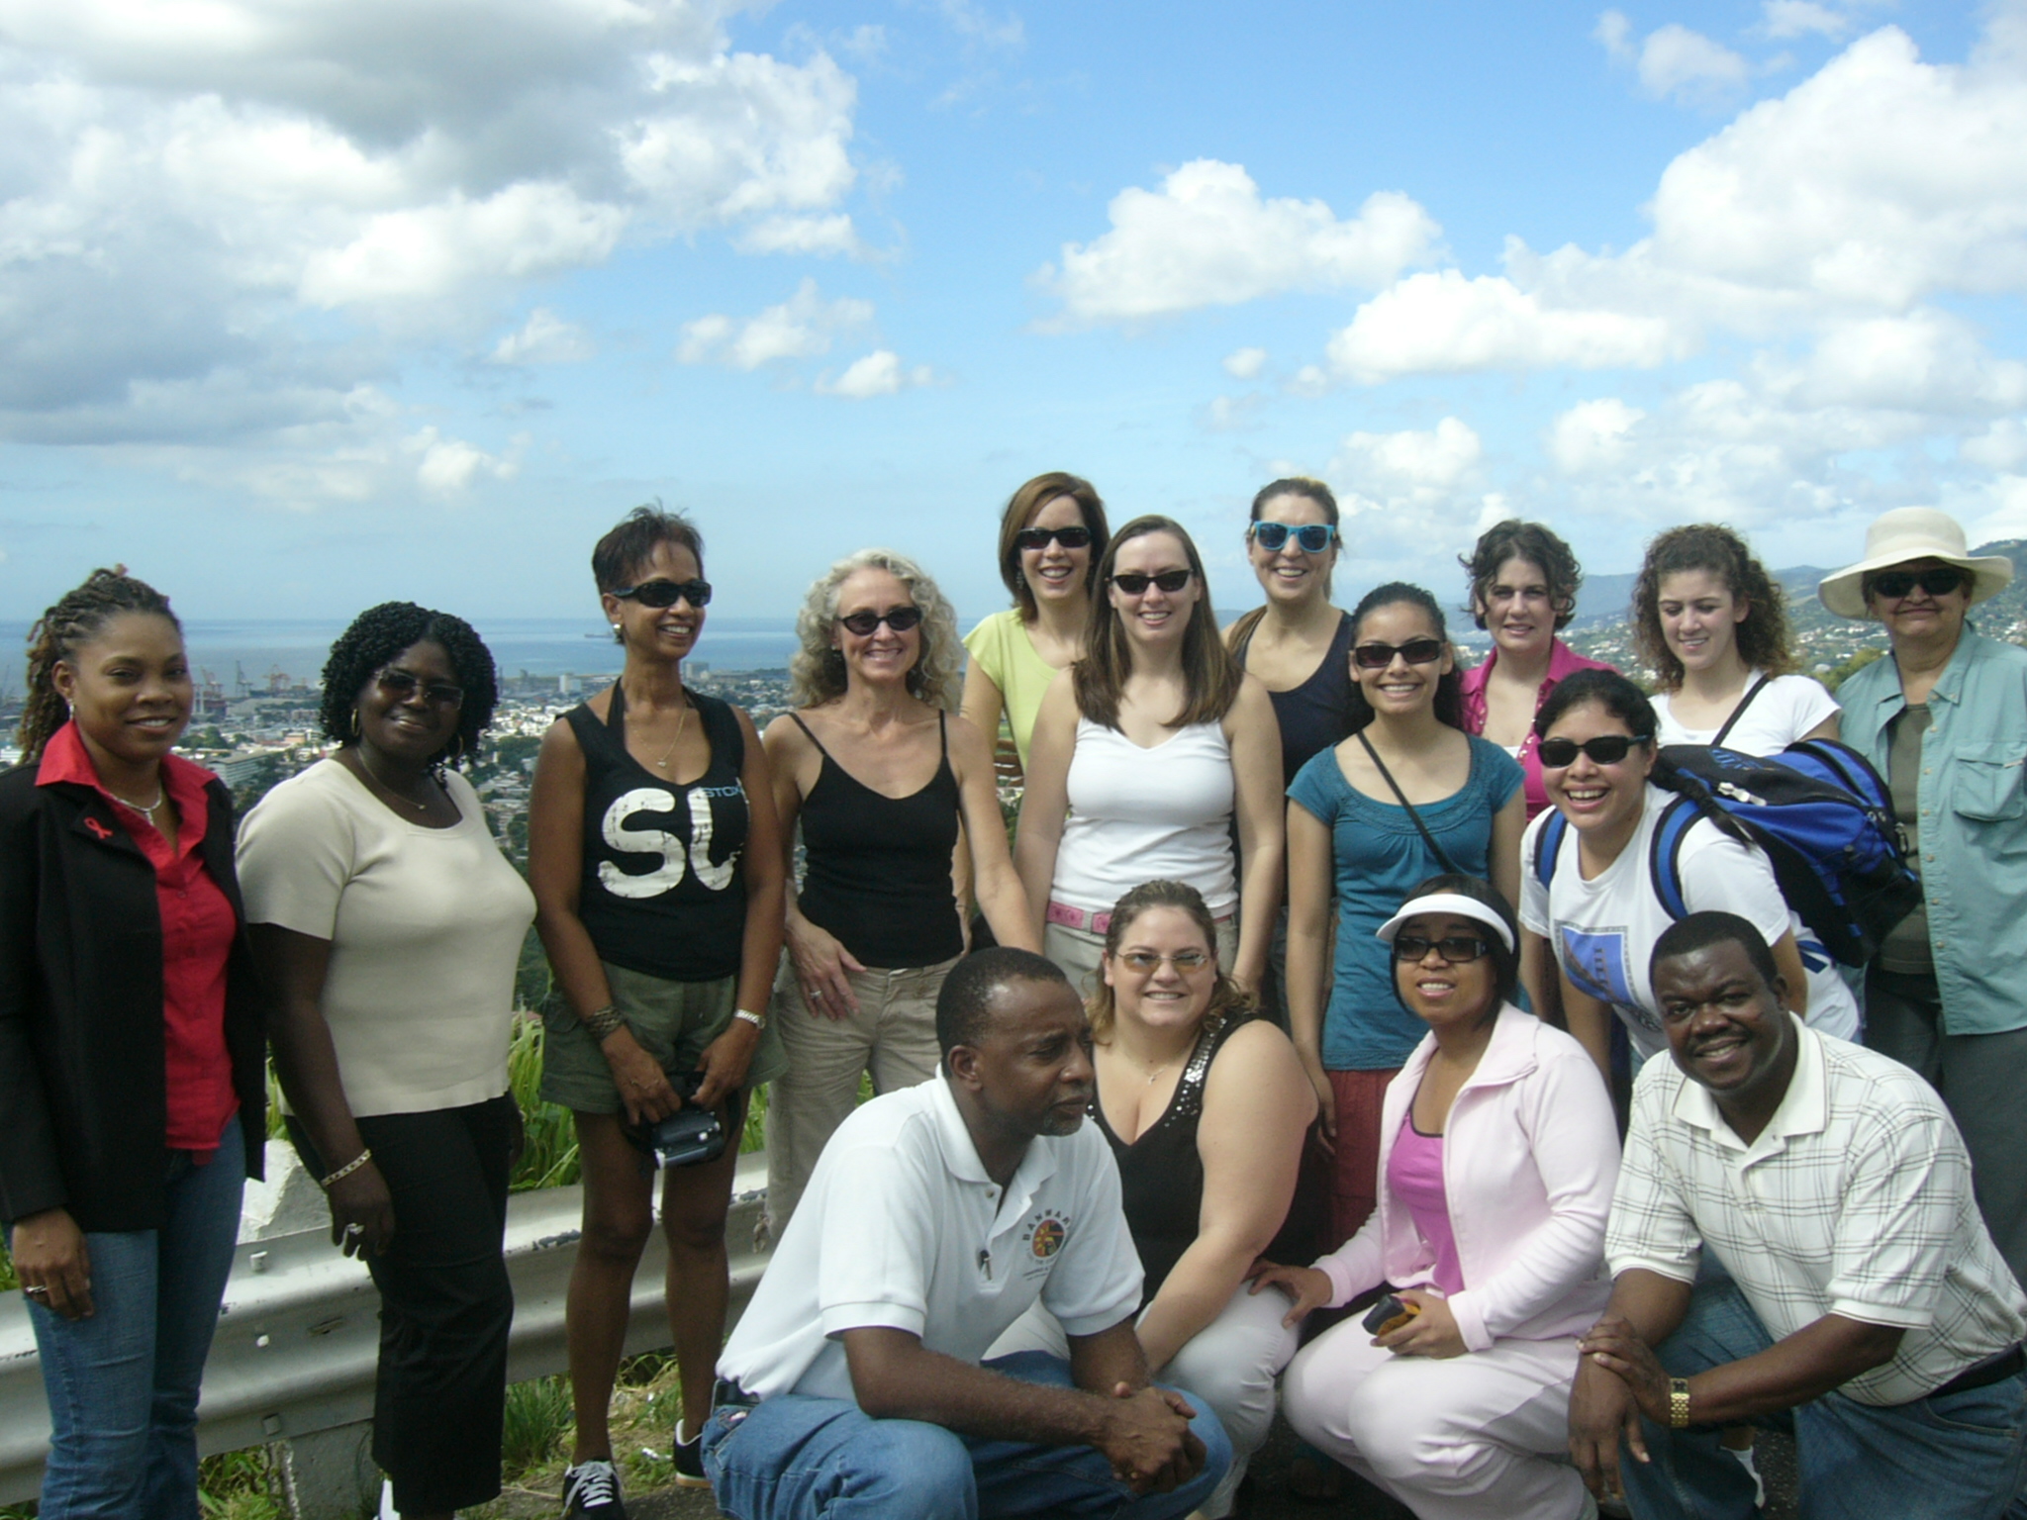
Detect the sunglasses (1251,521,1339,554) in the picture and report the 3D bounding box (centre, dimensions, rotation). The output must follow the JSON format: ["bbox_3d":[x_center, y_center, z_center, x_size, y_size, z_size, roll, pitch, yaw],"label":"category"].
[{"bbox_3d":[0.505,-0.399,3.690,0.145,0.050,0.145,0,4,6],"label":"sunglasses"}]

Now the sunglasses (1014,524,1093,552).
[{"bbox_3d":[0.077,-0.405,3.740,0.140,0.045,0.140,0,4,0],"label":"sunglasses"}]

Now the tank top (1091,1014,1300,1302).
[{"bbox_3d":[0.254,0.609,3.000,0.380,0.520,0.280,1,13,18],"label":"tank top"}]

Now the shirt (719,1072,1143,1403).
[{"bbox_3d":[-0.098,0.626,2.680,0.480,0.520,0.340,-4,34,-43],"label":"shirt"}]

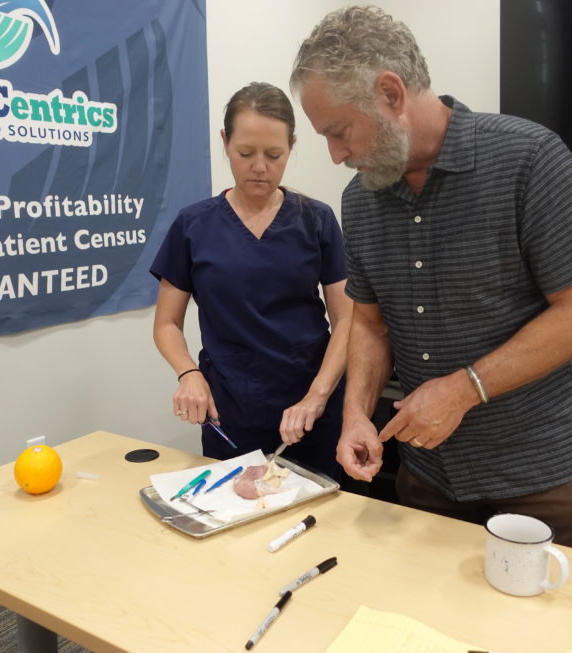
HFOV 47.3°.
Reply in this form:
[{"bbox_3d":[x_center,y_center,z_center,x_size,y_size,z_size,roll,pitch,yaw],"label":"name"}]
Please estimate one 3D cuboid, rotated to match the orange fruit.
[{"bbox_3d":[-0.512,0.295,1.348,0.097,0.097,0.097,0,10,0],"label":"orange fruit"}]

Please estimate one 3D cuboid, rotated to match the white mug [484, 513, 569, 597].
[{"bbox_3d":[0.373,0.358,1.010,0.129,0.087,0.098,10,14,44],"label":"white mug"}]

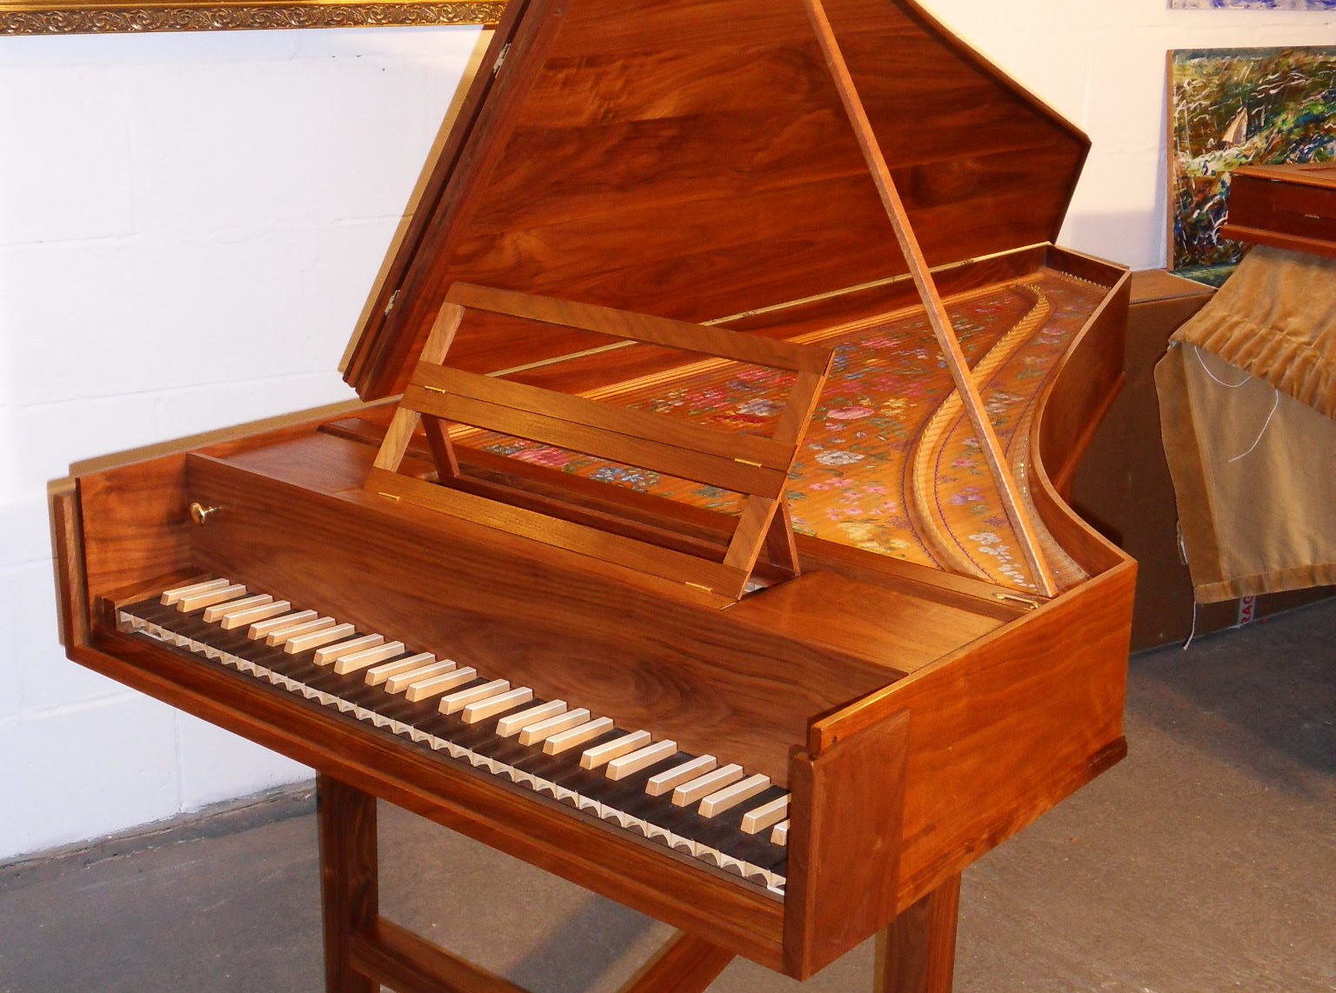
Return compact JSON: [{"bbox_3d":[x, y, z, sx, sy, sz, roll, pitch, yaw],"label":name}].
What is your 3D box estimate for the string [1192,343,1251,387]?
[{"bbox_3d":[0.963,-0.229,3.220,0.105,0.078,0.020,10,19,26],"label":"string"}]

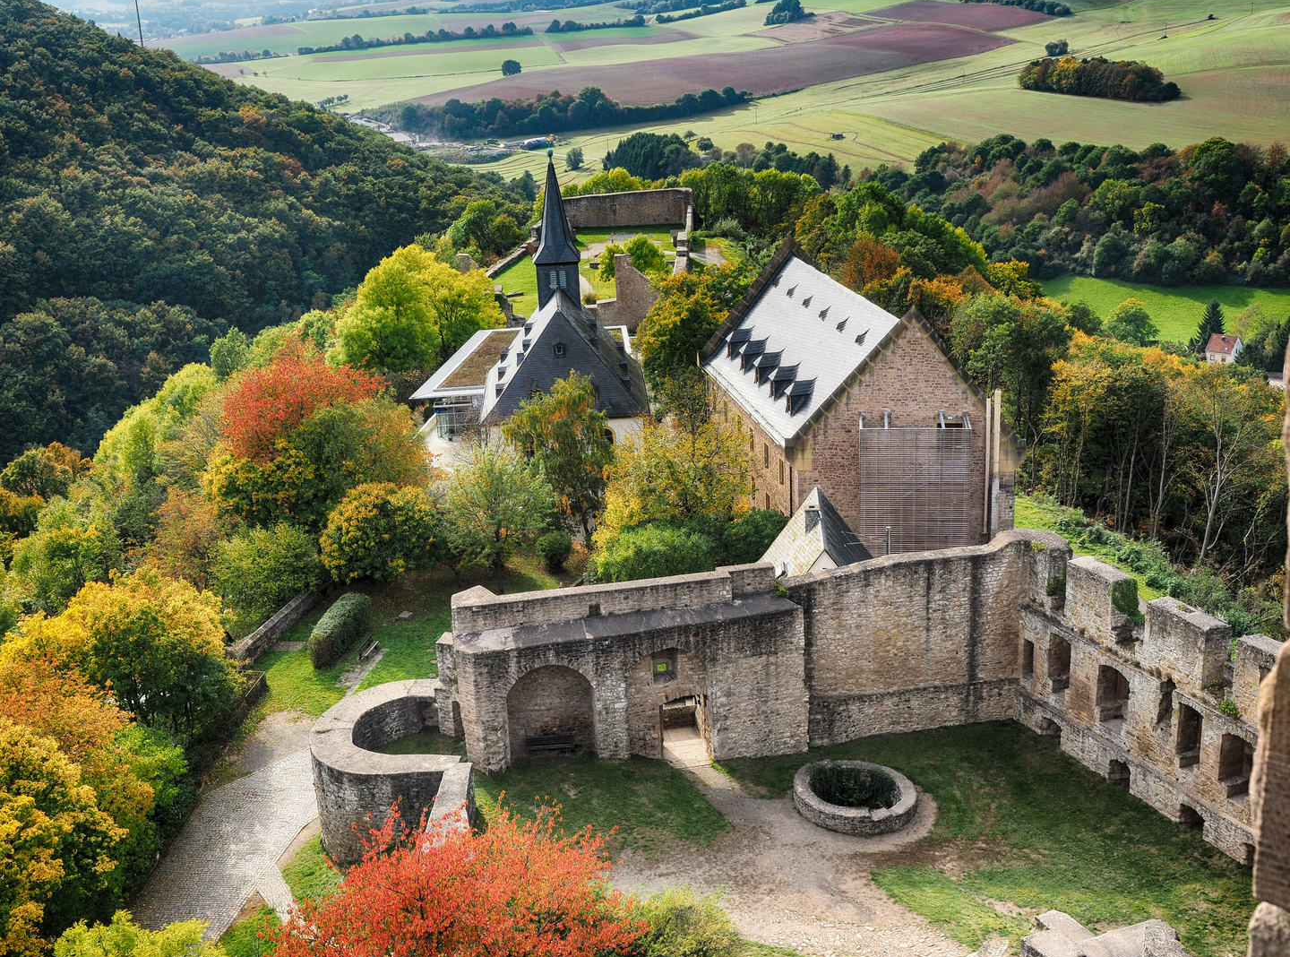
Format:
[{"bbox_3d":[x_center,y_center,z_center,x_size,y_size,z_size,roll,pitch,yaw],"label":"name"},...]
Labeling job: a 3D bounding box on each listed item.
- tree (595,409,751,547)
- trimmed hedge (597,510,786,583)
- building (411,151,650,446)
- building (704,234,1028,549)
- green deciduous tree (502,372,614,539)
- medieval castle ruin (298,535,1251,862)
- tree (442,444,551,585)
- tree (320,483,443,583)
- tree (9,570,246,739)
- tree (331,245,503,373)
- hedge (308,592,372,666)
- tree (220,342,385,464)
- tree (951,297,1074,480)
[{"bbox_3d":[1.861,0.390,92.446,9.600,10.200,9.600,-2,18,0],"label":"tree"},{"bbox_3d":[2.423,3.868,88.043,11.300,3.000,4.000,0,18,8],"label":"trimmed hedge"},{"bbox_3d":[-8.339,-13.400,110.439,17.100,20.400,21.000,-3,20,0],"label":"building"},{"bbox_3d":[13.825,-6.200,106.520,14.960,16.910,27.670,-5,18,-8],"label":"building"},{"bbox_3d":[-5.307,-1.230,95.294,7.200,11.200,7.200,-2,18,0],"label":"green deciduous tree"},{"bbox_3d":[4.256,7.918,50.046,31.900,8.900,13.500,-3,20,0],"label":"medieval castle ruin"},{"bbox_3d":[-7.316,2.131,74.792,5.510,7.730,5.230,-3,20,0],"label":"tree"},{"bbox_3d":[-15.468,3.422,86.617,6.900,5.800,6.900,-2,18,0],"label":"tree"},{"bbox_3d":[-22.207,7.742,63.830,10.000,7.980,9.500,-3,20,0],"label":"tree"},{"bbox_3d":[-19.058,-13.153,125.464,14.460,12.440,12.500,-3,20,0],"label":"tree"},{"bbox_3d":[-16.004,7.960,78.758,1.450,2.150,4.900,1,18,12],"label":"hedge"},{"bbox_3d":[-20.836,-3.053,91.473,9.950,10.660,9.460,-3,20,0],"label":"tree"},{"bbox_3d":[23.481,-5.861,95.695,8.220,11.950,7.810,-3,20,0],"label":"tree"}]

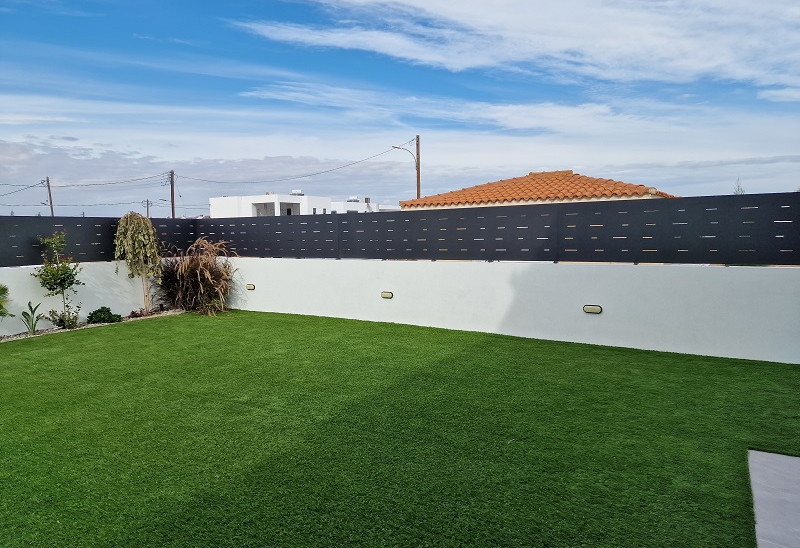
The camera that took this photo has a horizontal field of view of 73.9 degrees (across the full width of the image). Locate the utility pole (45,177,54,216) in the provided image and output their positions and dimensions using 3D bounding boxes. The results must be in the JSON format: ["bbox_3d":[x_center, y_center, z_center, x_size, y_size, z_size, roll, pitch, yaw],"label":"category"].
[{"bbox_3d":[-36.825,-6.048,56.433,0.250,8.300,0.250,-7,7,-33],"label":"utility pole"}]

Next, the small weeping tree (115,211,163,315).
[{"bbox_3d":[-5.114,-0.159,10.321,0.850,2.021,0.920,2,5,33],"label":"small weeping tree"}]

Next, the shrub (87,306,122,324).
[{"bbox_3d":[-5.444,0.749,9.775,0.520,0.305,0.620,2,5,33],"label":"shrub"}]

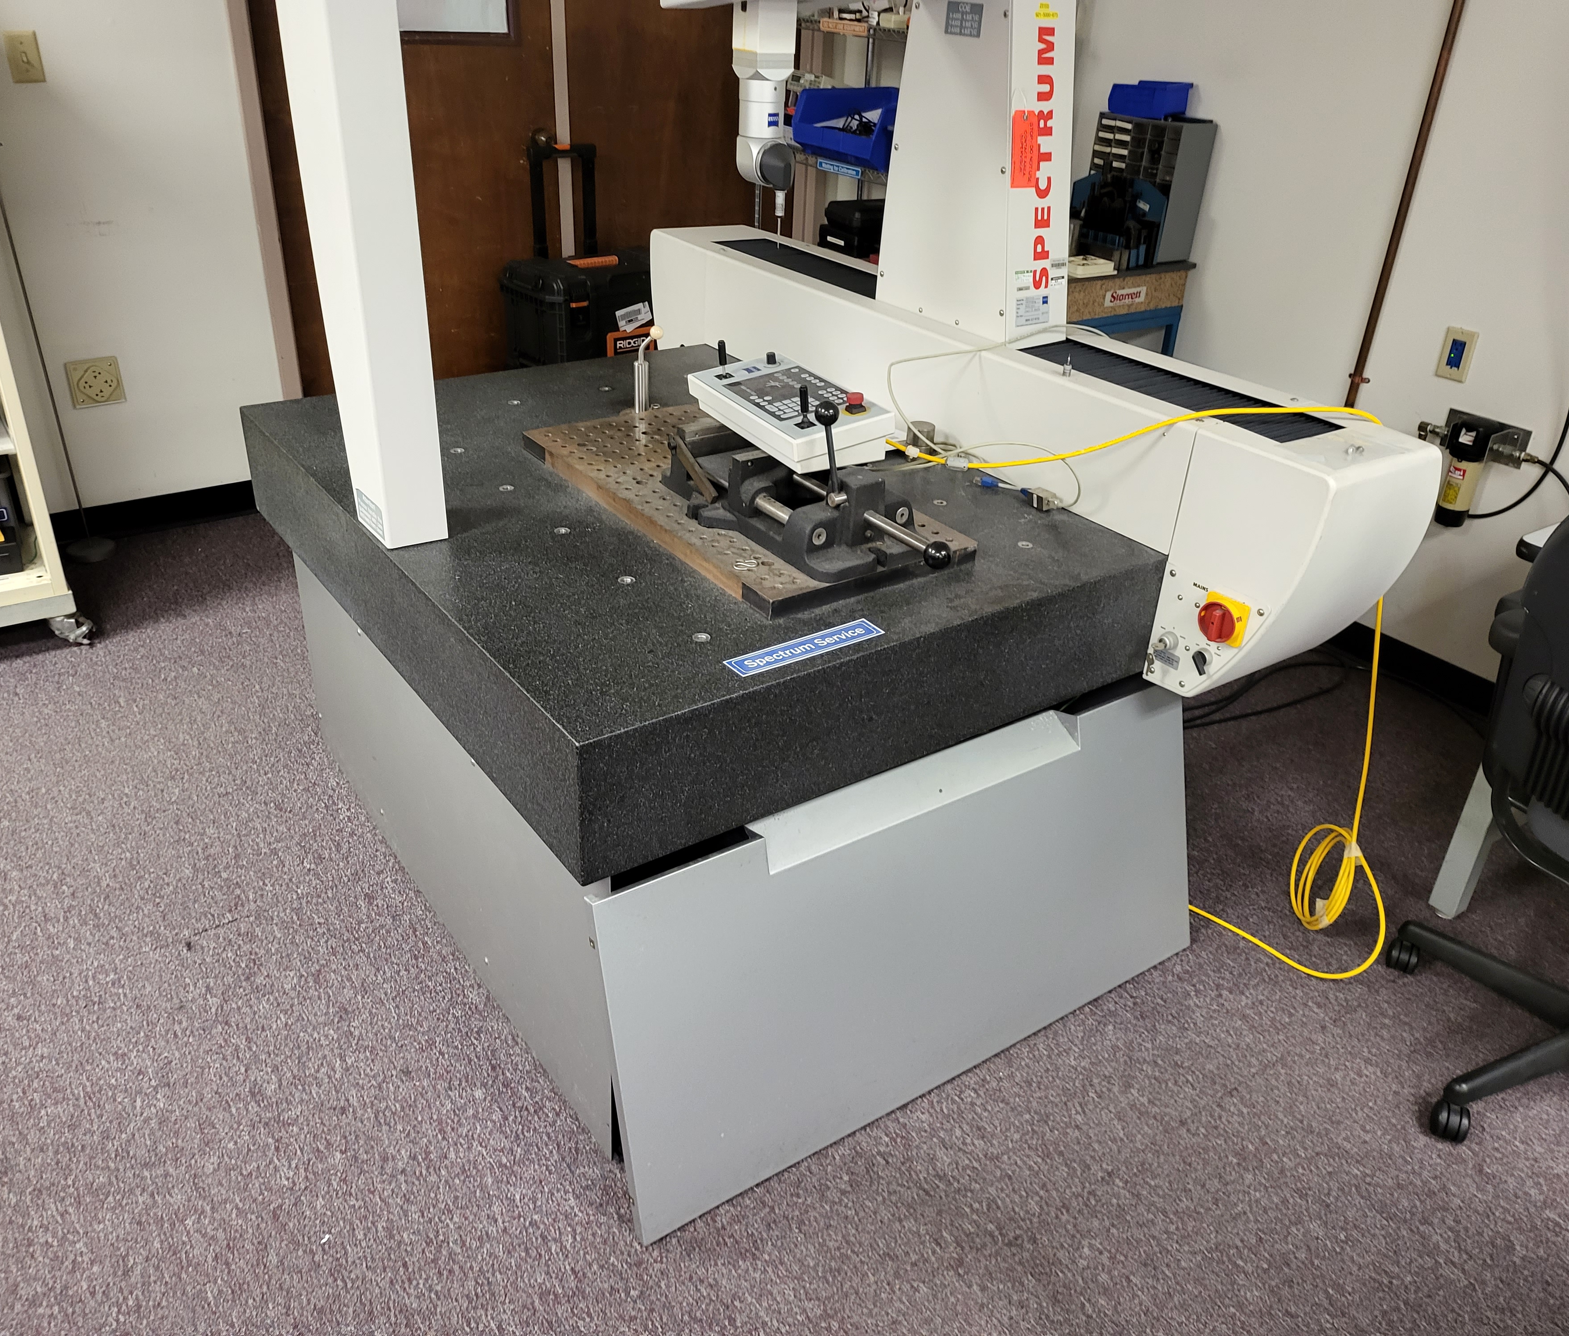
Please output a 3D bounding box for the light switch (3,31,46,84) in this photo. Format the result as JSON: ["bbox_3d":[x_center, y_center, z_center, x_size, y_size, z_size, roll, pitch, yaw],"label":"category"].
[{"bbox_3d":[-1.786,-1.438,2.909,0.069,0.114,0.016,-17,36,-32],"label":"light switch"}]

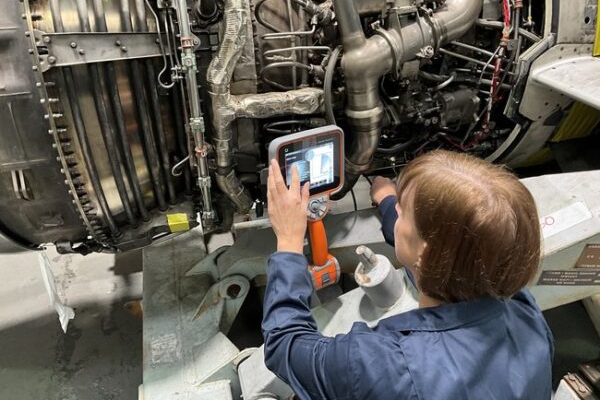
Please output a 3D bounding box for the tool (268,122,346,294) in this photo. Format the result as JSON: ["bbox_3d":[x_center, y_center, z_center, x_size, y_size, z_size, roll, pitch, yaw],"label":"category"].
[{"bbox_3d":[0.020,0.024,1.174,0.170,0.370,0.135,-17,28,-29],"label":"tool"}]

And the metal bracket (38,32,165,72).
[{"bbox_3d":[-0.501,-0.397,1.313,0.336,0.085,0.030,-15,18,-33],"label":"metal bracket"}]

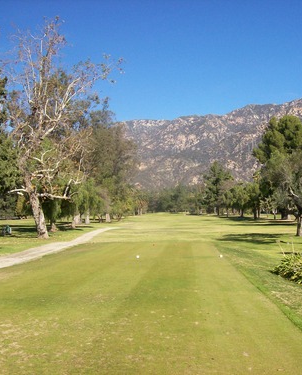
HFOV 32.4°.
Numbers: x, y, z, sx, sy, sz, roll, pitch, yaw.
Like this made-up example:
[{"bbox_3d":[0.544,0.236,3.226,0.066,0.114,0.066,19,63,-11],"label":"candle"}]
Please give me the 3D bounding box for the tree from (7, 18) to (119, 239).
[{"bbox_3d":[-6.058,-4.085,36.000,7.700,15.200,7.300,0,-2,0],"label":"tree"}]

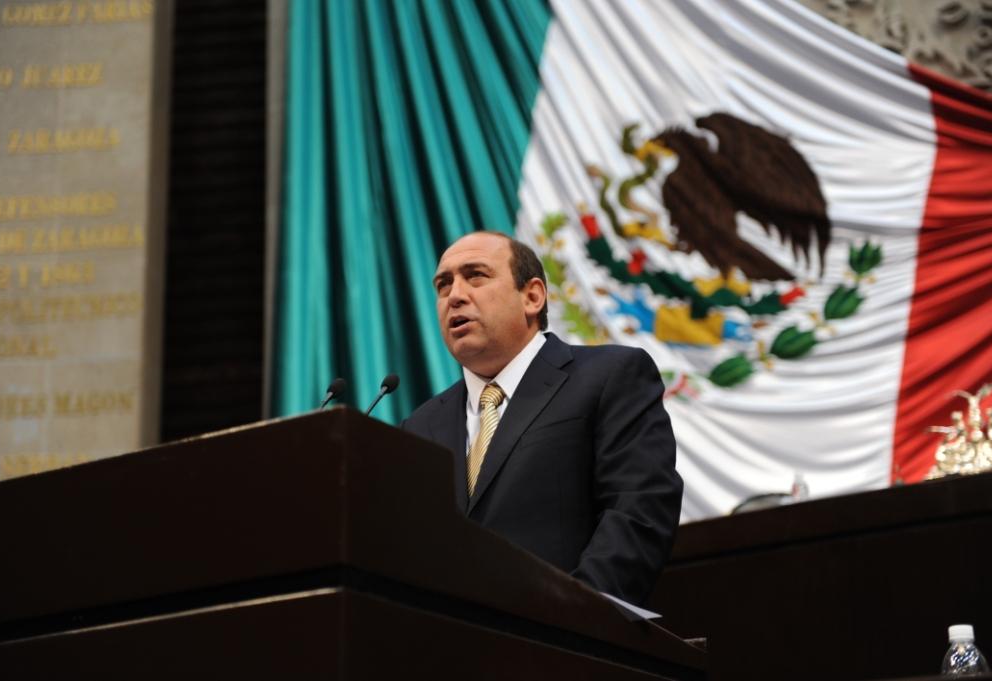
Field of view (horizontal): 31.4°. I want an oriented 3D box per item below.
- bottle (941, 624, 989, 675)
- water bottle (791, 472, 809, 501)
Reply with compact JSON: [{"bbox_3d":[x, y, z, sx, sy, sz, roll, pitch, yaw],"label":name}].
[{"bbox_3d":[0.571,0.449,2.131,0.065,0.208,0.065,-1,-16,0],"label":"bottle"},{"bbox_3d":[1.066,0.565,6.171,0.065,0.208,0.065,-1,-16,0],"label":"water bottle"}]

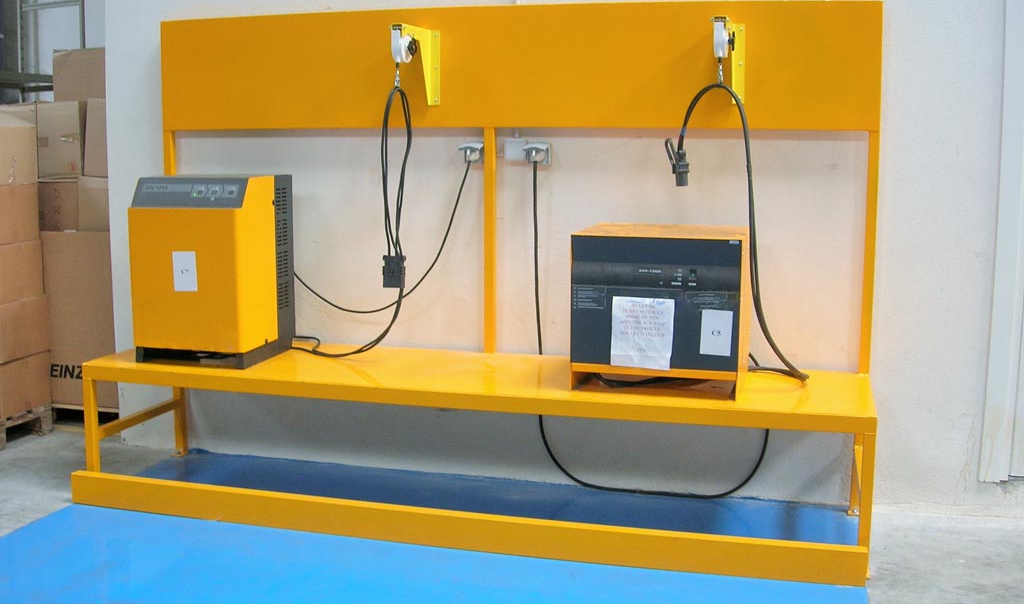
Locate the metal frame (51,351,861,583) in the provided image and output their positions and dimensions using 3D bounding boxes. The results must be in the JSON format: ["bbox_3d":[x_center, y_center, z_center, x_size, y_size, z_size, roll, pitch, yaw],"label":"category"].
[{"bbox_3d":[-0.182,0.528,4.275,2.951,0.539,0.720,2,9,15],"label":"metal frame"}]

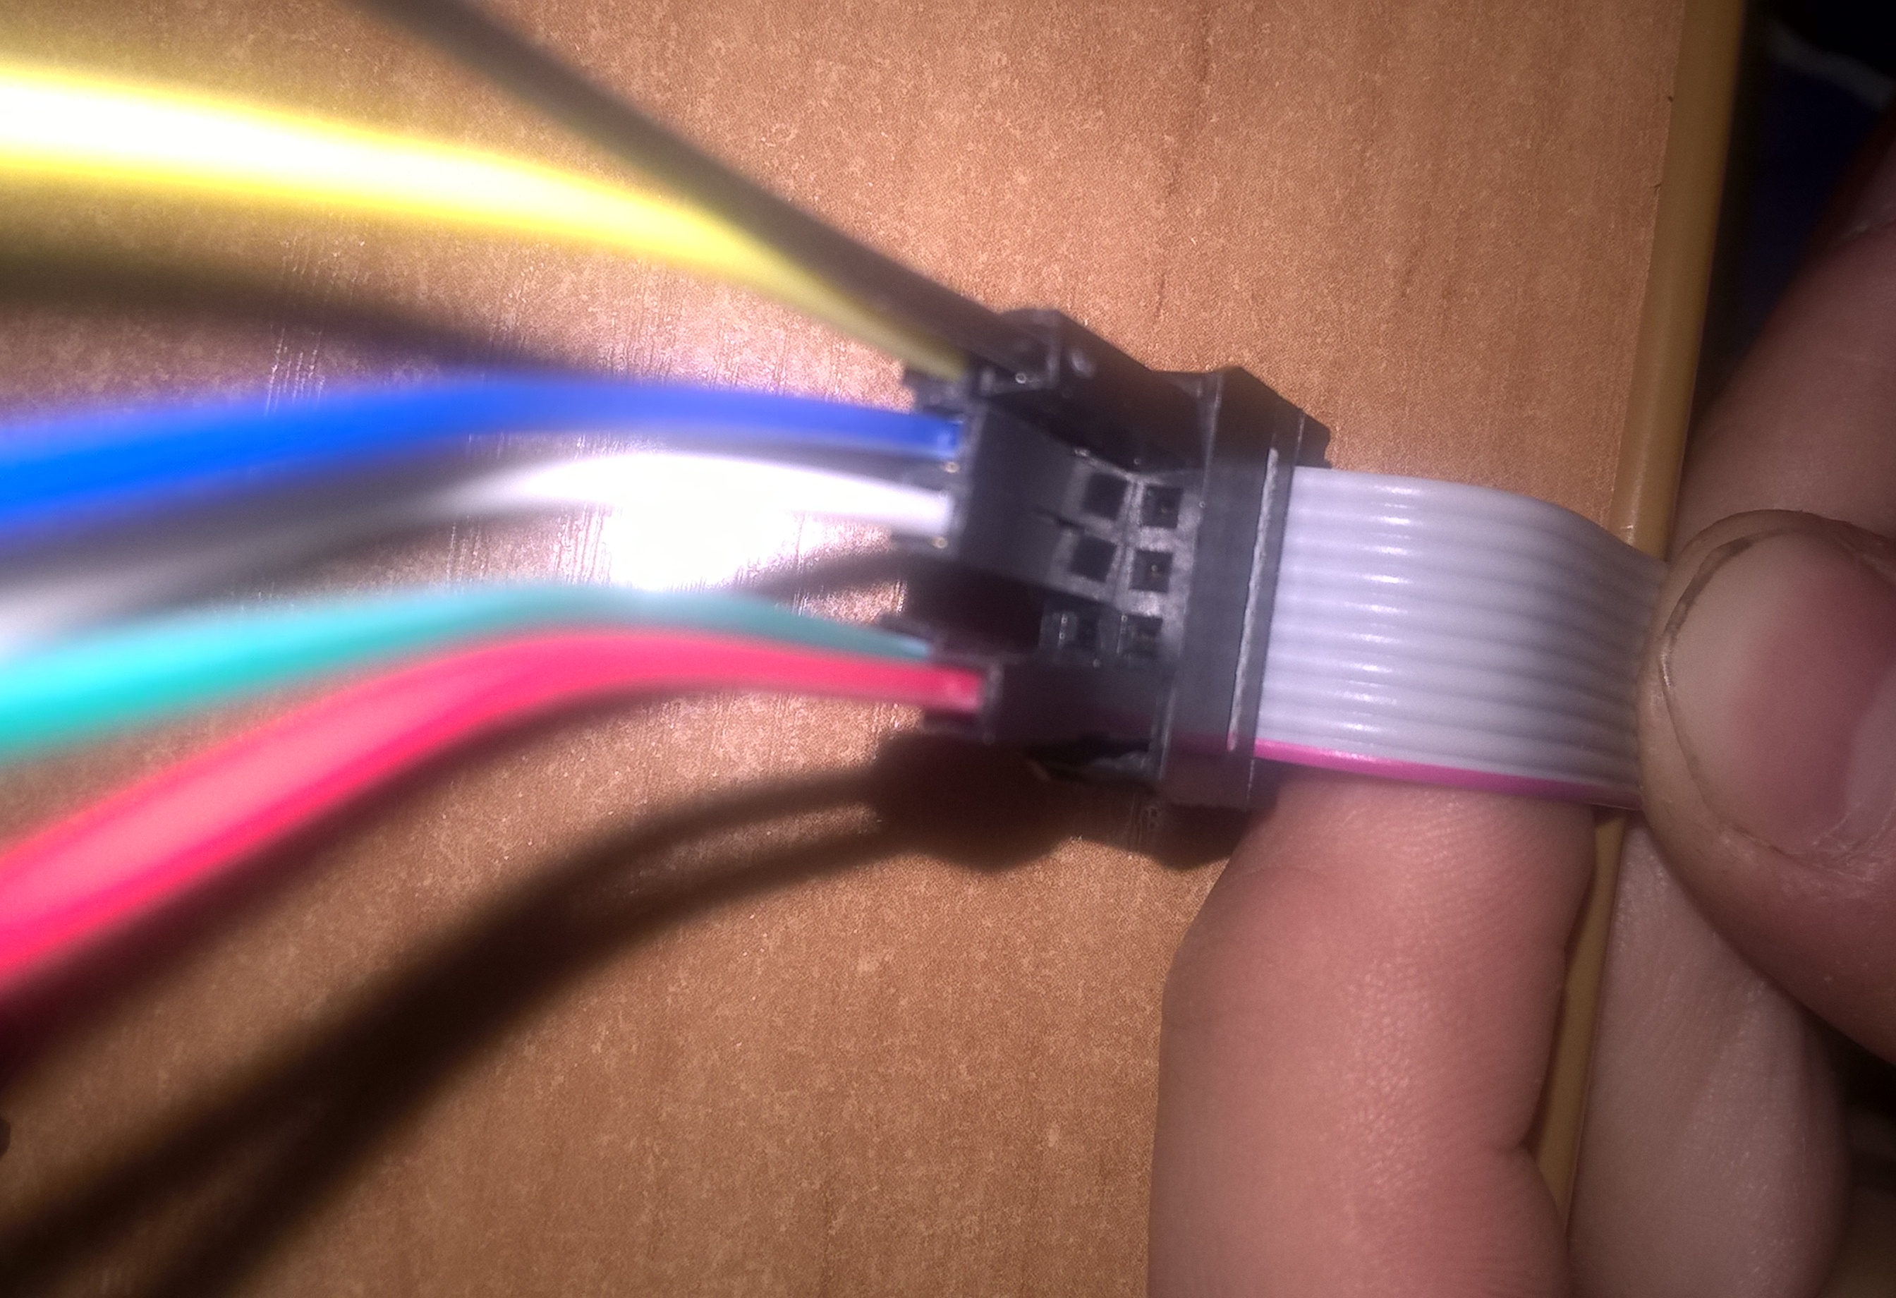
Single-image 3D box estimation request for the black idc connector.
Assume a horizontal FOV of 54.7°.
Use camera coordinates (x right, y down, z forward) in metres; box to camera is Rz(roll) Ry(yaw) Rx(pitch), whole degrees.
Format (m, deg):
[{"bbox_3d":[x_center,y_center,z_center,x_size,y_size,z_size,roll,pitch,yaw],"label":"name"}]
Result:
[{"bbox_3d":[0.006,-0.003,0.071,0.007,0.023,0.017,7,88,34],"label":"black idc connector"}]

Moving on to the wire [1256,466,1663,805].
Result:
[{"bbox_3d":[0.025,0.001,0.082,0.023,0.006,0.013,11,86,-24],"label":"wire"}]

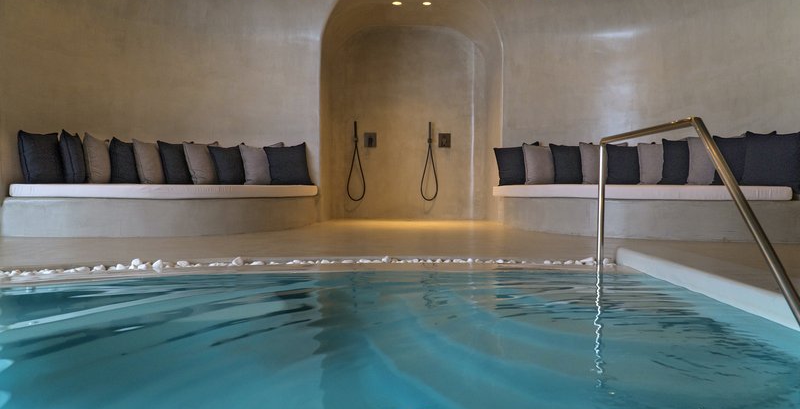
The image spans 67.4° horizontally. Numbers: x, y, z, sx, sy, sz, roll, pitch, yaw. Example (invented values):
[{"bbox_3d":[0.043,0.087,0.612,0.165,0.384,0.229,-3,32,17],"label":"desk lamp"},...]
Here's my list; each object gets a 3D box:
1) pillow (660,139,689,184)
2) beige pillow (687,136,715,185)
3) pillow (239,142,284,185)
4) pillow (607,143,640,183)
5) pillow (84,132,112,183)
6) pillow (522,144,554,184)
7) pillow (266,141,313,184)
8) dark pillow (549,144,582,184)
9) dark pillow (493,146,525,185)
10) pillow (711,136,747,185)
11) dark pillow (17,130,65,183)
[{"bbox_3d":[2.860,-0.434,6.050,0.490,0.460,0.160,1,-12,29],"label":"pillow"},{"bbox_3d":[3.038,-0.429,5.850,0.490,0.460,0.160,1,-12,32],"label":"beige pillow"},{"bbox_3d":[-1.570,-0.456,6.750,0.480,0.460,0.160,-1,-12,-18],"label":"pillow"},{"bbox_3d":[2.465,-0.439,6.500,0.480,0.460,0.160,1,-12,22],"label":"pillow"},{"bbox_3d":[-2.865,-0.437,5.700,0.150,0.460,0.460,-12,-3,22],"label":"pillow"},{"bbox_3d":[1.627,-0.457,6.850,0.480,0.460,0.160,0,-12,12],"label":"pillow"},{"bbox_3d":[-1.234,-0.447,6.700,0.480,0.460,0.150,0,-14,-10],"label":"pillow"},{"bbox_3d":[1.896,-0.450,6.750,0.480,0.460,0.160,1,-12,15],"label":"dark pillow"},{"bbox_3d":[1.336,-0.455,7.000,0.490,0.460,0.150,0,-14,14],"label":"dark pillow"},{"bbox_3d":[3.179,-0.415,5.600,0.500,0.470,0.160,1,-12,36],"label":"pillow"},{"bbox_3d":[-3.257,-0.427,5.450,0.150,0.460,0.450,-10,-3,28],"label":"dark pillow"}]

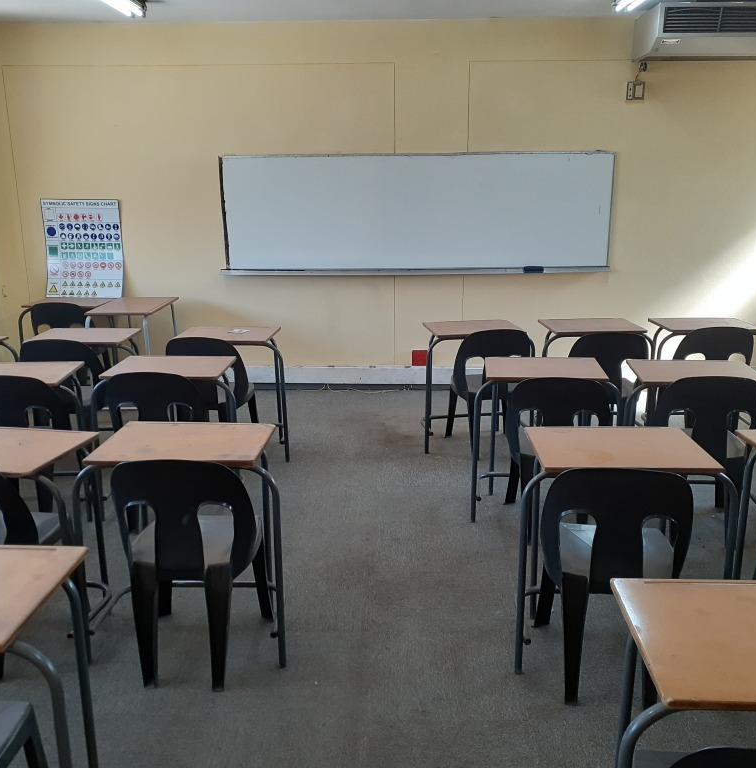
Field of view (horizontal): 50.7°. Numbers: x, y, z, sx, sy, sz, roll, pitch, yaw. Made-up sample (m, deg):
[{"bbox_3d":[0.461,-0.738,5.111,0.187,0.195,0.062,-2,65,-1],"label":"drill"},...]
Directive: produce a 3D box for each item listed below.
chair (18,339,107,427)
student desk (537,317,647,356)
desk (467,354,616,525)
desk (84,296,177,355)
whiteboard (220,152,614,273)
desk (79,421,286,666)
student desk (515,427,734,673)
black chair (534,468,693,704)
[{"bbox_3d":[-1.807,0.078,4.740,0.475,0.790,0.500,0,14,4],"label":"chair"},{"bbox_3d":[1.319,-0.001,5.034,0.640,0.745,0.430,-1,14,-2],"label":"student desk"},{"bbox_3d":[0.810,0.275,3.976,0.685,0.737,0.439,1,14,6],"label":"desk"},{"bbox_3d":[-1.809,-0.206,6.027,0.478,0.773,0.714,0,14,4],"label":"desk"},{"bbox_3d":[0.290,-1.306,6.167,2.997,0.903,0.060,0,14,2],"label":"whiteboard"},{"bbox_3d":[-0.674,0.570,2.918,0.703,0.749,0.466,0,14,2],"label":"desk"},{"bbox_3d":[0.824,0.581,2.824,0.703,0.749,0.466,0,14,2],"label":"student desk"},{"bbox_3d":[0.761,0.582,2.635,0.475,0.787,0.510,2,14,9],"label":"black chair"}]

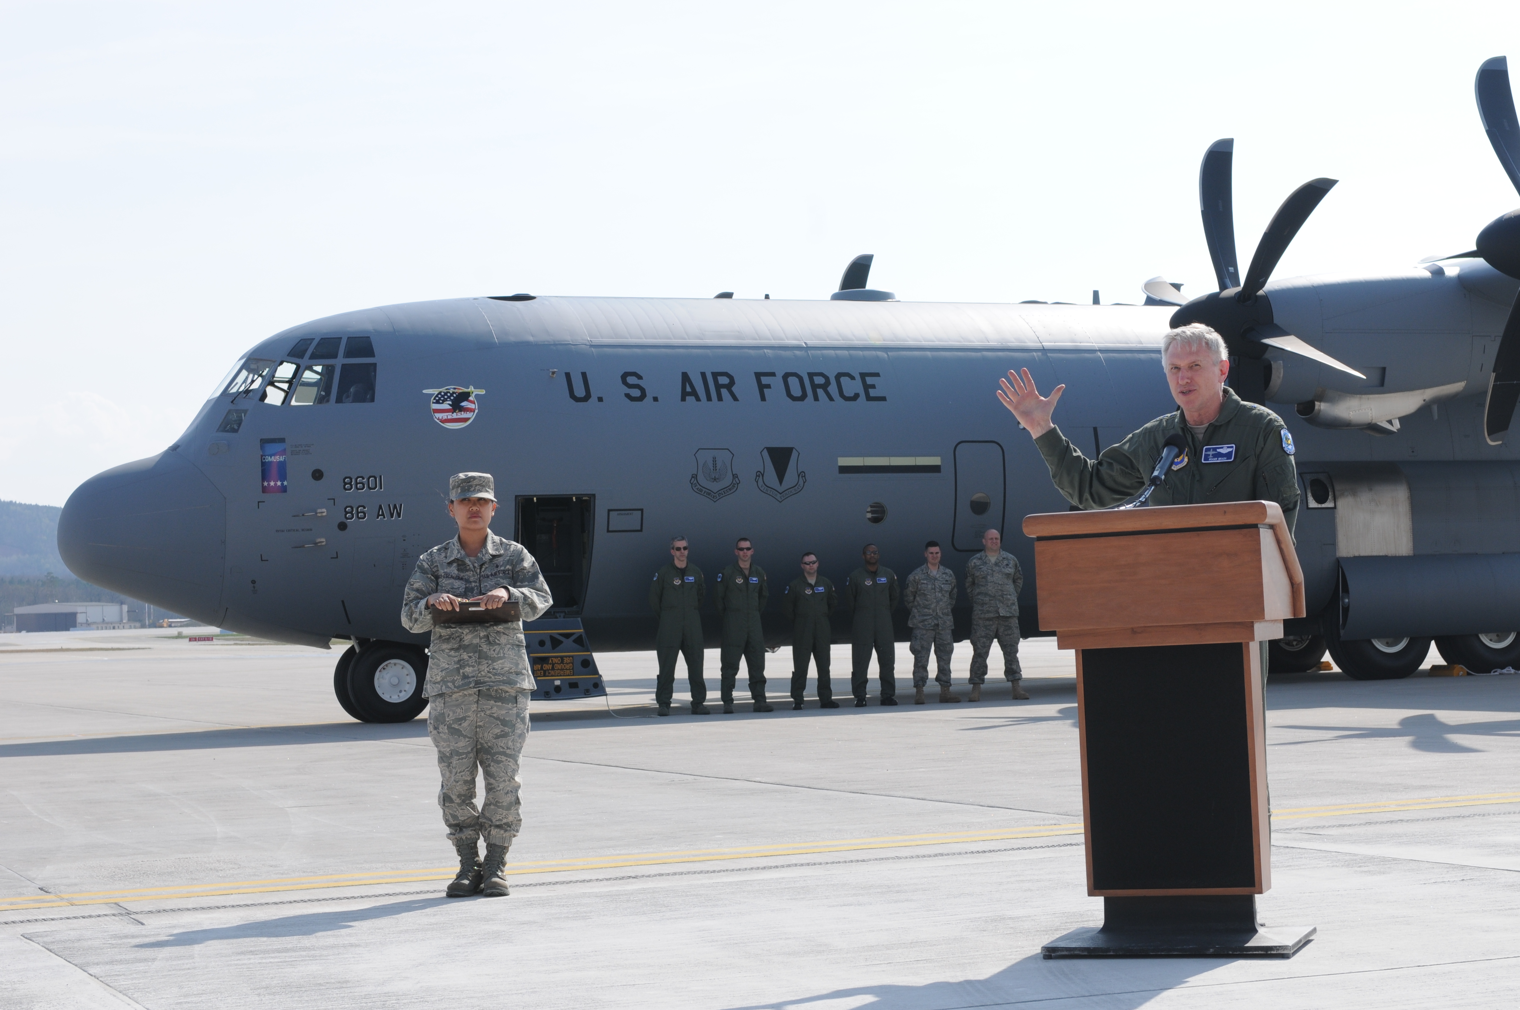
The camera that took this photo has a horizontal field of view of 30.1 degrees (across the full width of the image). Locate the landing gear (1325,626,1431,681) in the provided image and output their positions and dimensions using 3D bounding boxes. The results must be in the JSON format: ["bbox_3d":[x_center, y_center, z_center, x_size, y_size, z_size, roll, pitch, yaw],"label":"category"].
[{"bbox_3d":[7.363,1.420,33.557,1.400,1.340,0.500,-1,-2,-23],"label":"landing gear"}]

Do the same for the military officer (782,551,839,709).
[{"bbox_3d":[0.537,1.344,30.445,0.560,1.700,0.370,-1,-2,-23],"label":"military officer"}]

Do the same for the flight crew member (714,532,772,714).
[{"bbox_3d":[-0.171,1.282,30.205,0.570,1.860,0.370,-1,-2,-23],"label":"flight crew member"}]

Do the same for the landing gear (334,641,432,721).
[{"bbox_3d":[-4.117,1.879,31.092,1.020,1.020,0.900,-1,-2,-23],"label":"landing gear"}]

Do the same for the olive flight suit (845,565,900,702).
[{"bbox_3d":[1.218,1.399,30.675,0.560,1.470,0.340,-1,-2,-23],"label":"olive flight suit"}]

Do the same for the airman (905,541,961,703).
[{"bbox_3d":[1.841,1.257,30.200,0.550,1.730,0.380,-2,-2,-16],"label":"airman"}]

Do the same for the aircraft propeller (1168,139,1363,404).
[{"bbox_3d":[4.793,-1.908,29.636,1.100,4.100,4.000,-1,-2,-23],"label":"aircraft propeller"}]

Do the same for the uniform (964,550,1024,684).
[{"bbox_3d":[2.509,1.197,30.300,0.600,1.430,0.380,-2,-2,-16],"label":"uniform"}]

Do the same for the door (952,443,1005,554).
[{"bbox_3d":[2.453,-0.094,31.821,0.640,1.240,0.200,-1,-2,-23],"label":"door"}]

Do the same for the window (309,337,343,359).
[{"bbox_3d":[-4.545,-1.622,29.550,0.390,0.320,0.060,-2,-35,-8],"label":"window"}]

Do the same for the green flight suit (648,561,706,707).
[{"bbox_3d":[-0.882,1.366,29.965,0.570,1.540,0.340,-1,-2,-23],"label":"green flight suit"}]

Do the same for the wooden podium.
[{"bbox_3d":[1.202,0.643,8.188,0.715,1.260,0.550,-3,-2,20],"label":"wooden podium"}]

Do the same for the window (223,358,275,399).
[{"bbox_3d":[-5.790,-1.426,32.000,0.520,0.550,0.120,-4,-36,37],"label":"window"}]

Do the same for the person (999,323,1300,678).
[{"bbox_3d":[1.206,0.354,8.550,0.880,1.800,0.520,-3,-2,19],"label":"person"}]

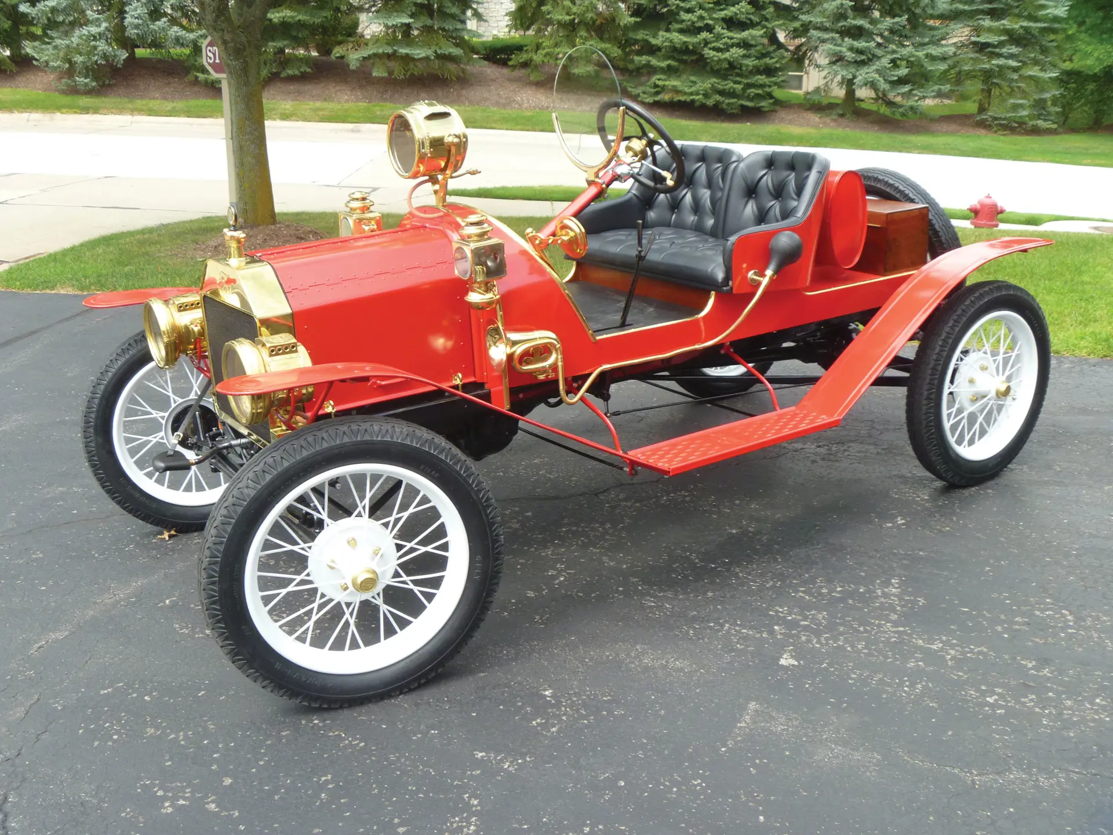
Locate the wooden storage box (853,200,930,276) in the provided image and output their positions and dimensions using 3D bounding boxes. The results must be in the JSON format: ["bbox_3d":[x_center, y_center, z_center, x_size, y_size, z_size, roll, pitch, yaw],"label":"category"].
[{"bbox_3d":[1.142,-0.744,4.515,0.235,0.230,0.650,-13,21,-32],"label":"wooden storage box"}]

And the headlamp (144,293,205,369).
[{"bbox_3d":[-1.179,-0.280,3.573,0.200,0.237,0.230,-13,21,-32],"label":"headlamp"}]

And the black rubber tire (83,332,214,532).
[{"bbox_3d":[-1.284,0.031,4.019,0.762,0.762,0.115,-9,18,-21],"label":"black rubber tire"}]

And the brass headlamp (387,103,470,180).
[{"bbox_3d":[-0.398,-0.858,3.478,0.180,0.228,0.230,-13,21,-32],"label":"brass headlamp"}]

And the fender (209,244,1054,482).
[{"bbox_3d":[0.557,-0.149,3.489,3.210,0.495,0.200,-13,21,-32],"label":"fender"}]

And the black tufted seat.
[{"bbox_3d":[0.497,-0.763,4.136,0.510,0.420,0.950,-13,21,-32],"label":"black tufted seat"}]

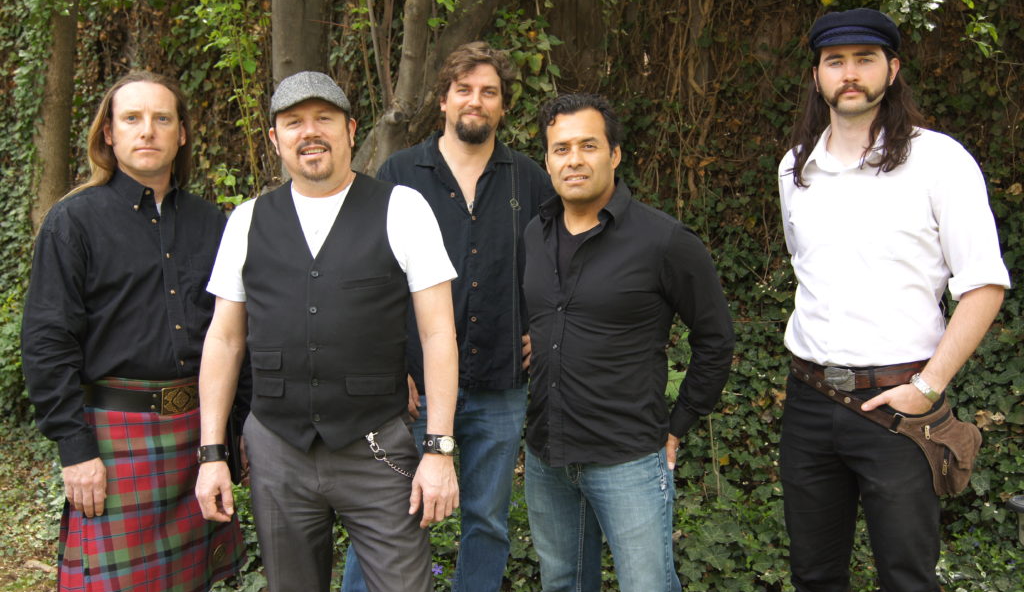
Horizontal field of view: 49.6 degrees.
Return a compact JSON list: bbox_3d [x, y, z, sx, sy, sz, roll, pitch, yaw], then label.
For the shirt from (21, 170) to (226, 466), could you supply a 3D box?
[{"bbox_3d":[-0.872,0.047,2.560,0.530,0.660,0.330,-3,6,-34],"label":"shirt"}]

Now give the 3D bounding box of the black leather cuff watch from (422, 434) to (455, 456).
[{"bbox_3d":[-0.159,0.327,2.430,0.072,0.042,0.062,-3,6,-28],"label":"black leather cuff watch"}]

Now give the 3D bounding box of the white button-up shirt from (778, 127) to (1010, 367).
[{"bbox_3d":[0.861,-0.115,2.520,0.490,0.550,0.310,3,6,35],"label":"white button-up shirt"}]

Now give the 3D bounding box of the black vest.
[{"bbox_3d":[-0.416,0.032,2.470,0.390,0.610,0.300,0,5,4],"label":"black vest"}]

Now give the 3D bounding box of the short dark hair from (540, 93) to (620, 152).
[{"bbox_3d":[0.162,-0.408,2.630,0.185,0.155,0.205,-4,3,15],"label":"short dark hair"}]

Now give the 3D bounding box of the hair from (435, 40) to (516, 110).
[{"bbox_3d":[-0.093,-0.556,2.830,0.205,0.185,0.220,0,3,-2],"label":"hair"}]

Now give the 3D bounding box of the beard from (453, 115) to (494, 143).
[{"bbox_3d":[-0.090,-0.401,2.670,0.098,0.075,0.070,-1,5,-6],"label":"beard"}]

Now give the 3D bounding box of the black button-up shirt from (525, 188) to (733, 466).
[{"bbox_3d":[0.240,0.063,2.600,0.510,0.660,0.330,2,4,34],"label":"black button-up shirt"}]

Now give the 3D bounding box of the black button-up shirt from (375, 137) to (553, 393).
[{"bbox_3d":[-0.109,-0.088,2.850,0.520,0.645,0.300,0,3,-2],"label":"black button-up shirt"}]

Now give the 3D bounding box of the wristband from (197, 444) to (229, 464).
[{"bbox_3d":[-0.660,0.348,2.440,0.067,0.042,0.060,1,5,10],"label":"wristband"}]

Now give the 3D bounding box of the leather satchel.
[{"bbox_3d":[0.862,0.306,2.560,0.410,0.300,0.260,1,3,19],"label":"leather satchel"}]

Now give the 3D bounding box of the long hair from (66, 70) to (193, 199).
[{"bbox_3d":[-0.876,-0.368,2.570,0.270,0.310,0.250,-2,5,-17],"label":"long hair"}]

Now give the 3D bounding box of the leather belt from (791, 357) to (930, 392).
[{"bbox_3d":[0.832,0.178,2.600,0.360,0.075,0.260,2,3,30],"label":"leather belt"}]

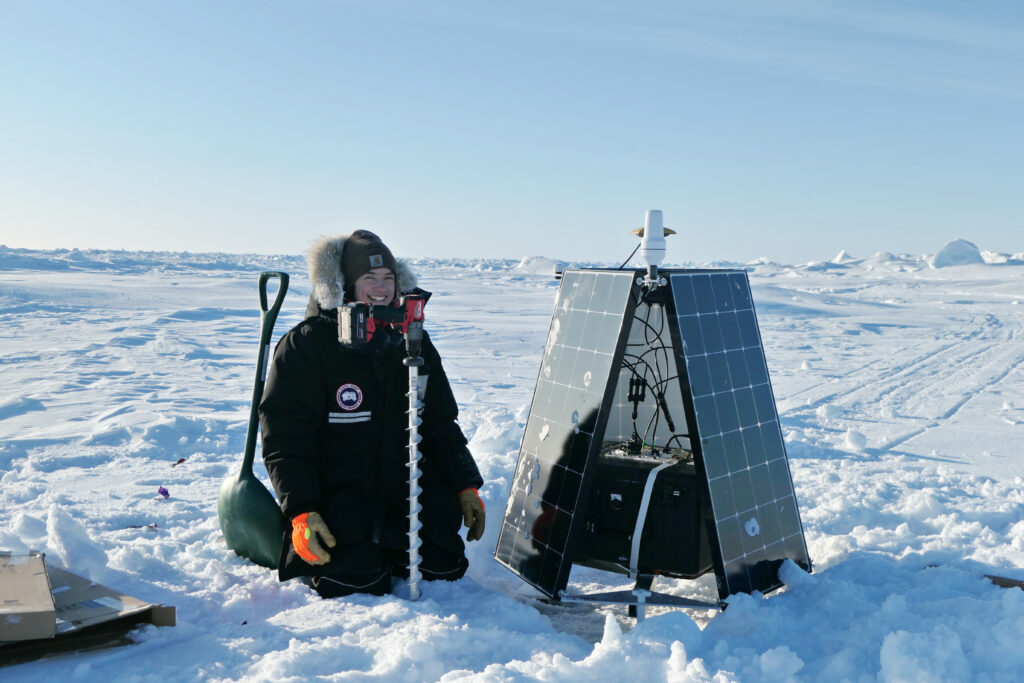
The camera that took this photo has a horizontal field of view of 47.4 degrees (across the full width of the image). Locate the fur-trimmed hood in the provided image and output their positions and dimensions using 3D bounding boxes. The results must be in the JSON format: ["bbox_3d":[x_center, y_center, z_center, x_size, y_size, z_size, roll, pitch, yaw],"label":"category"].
[{"bbox_3d":[-0.497,-0.213,3.880,0.330,0.280,0.240,-2,5,-32],"label":"fur-trimmed hood"}]

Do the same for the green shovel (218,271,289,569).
[{"bbox_3d":[-0.884,0.281,4.050,0.340,1.070,0.180,5,1,43],"label":"green shovel"}]

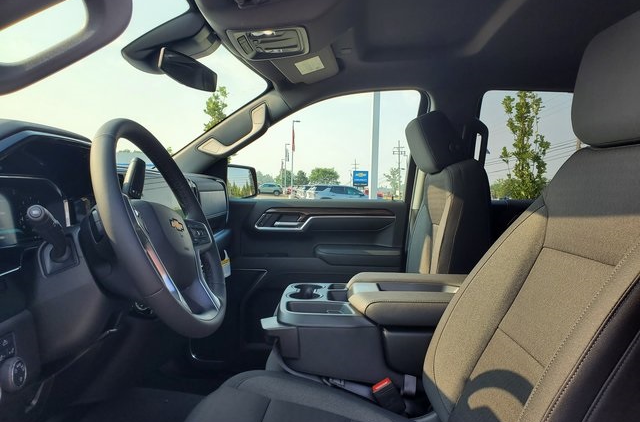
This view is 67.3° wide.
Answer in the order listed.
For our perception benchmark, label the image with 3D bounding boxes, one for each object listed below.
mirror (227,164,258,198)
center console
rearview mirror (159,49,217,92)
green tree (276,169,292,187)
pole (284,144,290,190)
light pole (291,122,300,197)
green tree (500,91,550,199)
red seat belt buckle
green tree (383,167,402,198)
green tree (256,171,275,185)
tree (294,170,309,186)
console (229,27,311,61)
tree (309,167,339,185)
[{"bbox_3d":[-0.418,-0.143,2.324,0.110,0.190,0.240,3,4,32],"label":"mirror"},{"bbox_3d":[0.141,0.277,1.185,0.580,0.215,0.360,1,3,0],"label":"center console"},{"bbox_3d":[-0.322,-0.335,1.165,0.045,0.068,0.250,15,6,14],"label":"rearview mirror"},{"bbox_3d":[-8.013,-6.864,109.799,3.800,5.300,3.800,1,3,0],"label":"green tree"},{"bbox_3d":[-5.003,-6.389,74.000,0.800,7.700,0.400,1,3,0],"label":"pole"},{"bbox_3d":[-2.297,-4.785,46.000,0.900,7.700,0.400,1,3,0],"label":"light pole"},{"bbox_3d":[5.101,-1.239,11.949,1.250,4.400,1.250,1,3,0],"label":"green tree"},{"bbox_3d":[0.143,0.384,0.985,0.045,0.080,0.027,-30,2,0],"label":"red seat belt buckle"},{"bbox_3d":[7.266,-2.643,47.922,2.000,3.600,2.000,1,3,0],"label":"green tree"},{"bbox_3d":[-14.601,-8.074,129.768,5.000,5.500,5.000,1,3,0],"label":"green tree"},{"bbox_3d":[-4.131,-6.809,109.799,3.400,5.300,3.400,1,3,0],"label":"tree"},{"bbox_3d":[-0.112,-0.413,1.165,0.170,0.040,0.230,-3,3,3],"label":"console"},{"bbox_3d":[0.832,-6.553,100.000,6.400,5.000,6.000,1,3,0],"label":"tree"}]

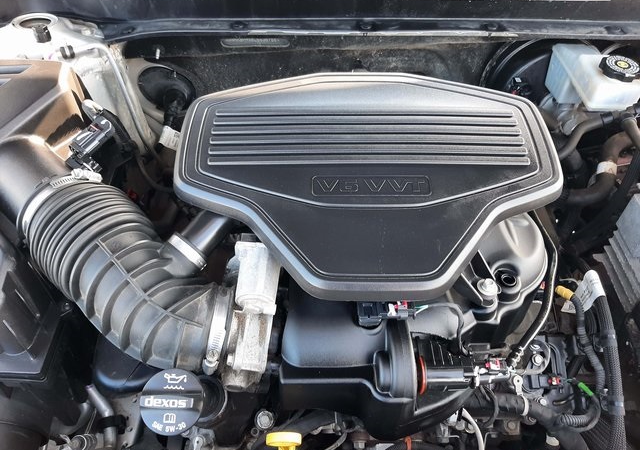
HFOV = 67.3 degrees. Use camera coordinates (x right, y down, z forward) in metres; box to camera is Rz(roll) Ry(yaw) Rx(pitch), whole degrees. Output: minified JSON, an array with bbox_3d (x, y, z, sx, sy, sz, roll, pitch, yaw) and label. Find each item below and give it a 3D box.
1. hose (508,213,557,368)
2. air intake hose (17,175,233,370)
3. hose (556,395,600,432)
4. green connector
[{"bbox_3d":[0.268,0.074,0.592,0.048,0.022,0.200,11,71,15],"label":"hose"},{"bbox_3d":[-0.221,0.061,0.570,0.275,0.130,0.145,32,62,4],"label":"air intake hose"},{"bbox_3d":[0.312,0.227,0.580,0.052,0.020,0.040,0,67,0],"label":"hose"},{"bbox_3d":[0.318,0.197,0.575,0.022,0.009,0.009,36,72,21],"label":"green connector"}]

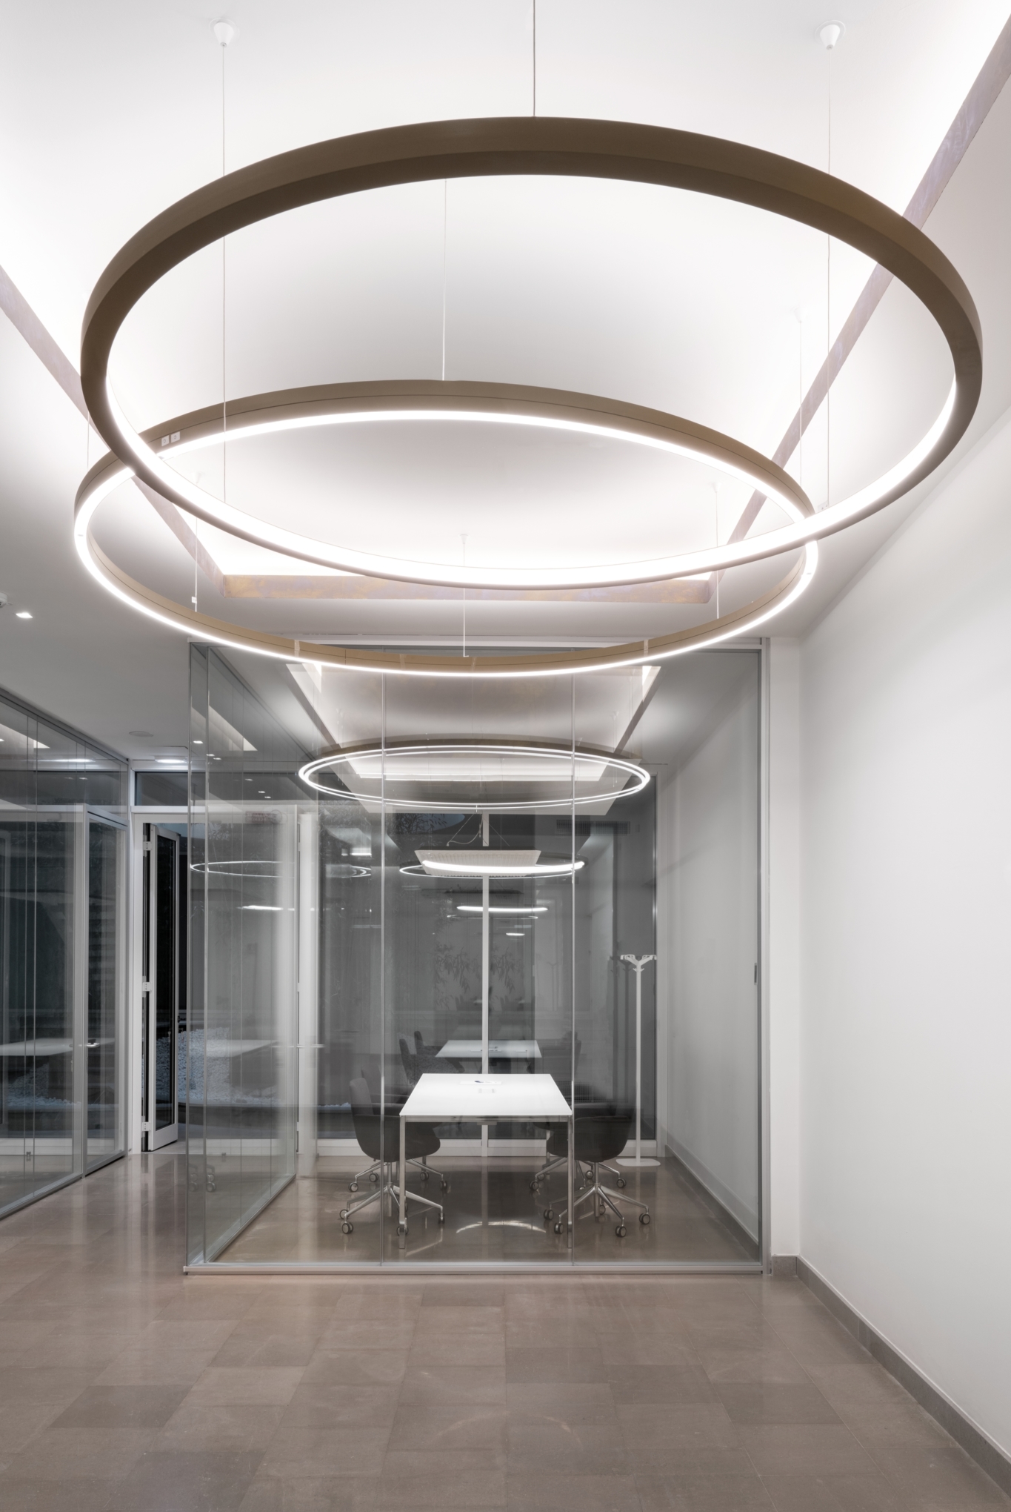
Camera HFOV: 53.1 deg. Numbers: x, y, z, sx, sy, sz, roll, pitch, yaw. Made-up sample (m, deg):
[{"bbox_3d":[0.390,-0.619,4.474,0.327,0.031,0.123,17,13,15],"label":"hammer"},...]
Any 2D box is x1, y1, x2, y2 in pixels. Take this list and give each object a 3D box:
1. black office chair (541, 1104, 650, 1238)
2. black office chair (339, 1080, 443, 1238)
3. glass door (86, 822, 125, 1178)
[{"bbox_3d":[0.585,2.570,6.480,0.680,0.870,0.660,0,-6,0],"label":"black office chair"},{"bbox_3d":[-0.735,2.550,6.500,0.680,0.920,0.660,0,-6,0],"label":"black office chair"},{"bbox_3d":[-3.290,1.980,8.340,0.050,2.780,0.800,0,-6,0],"label":"glass door"}]

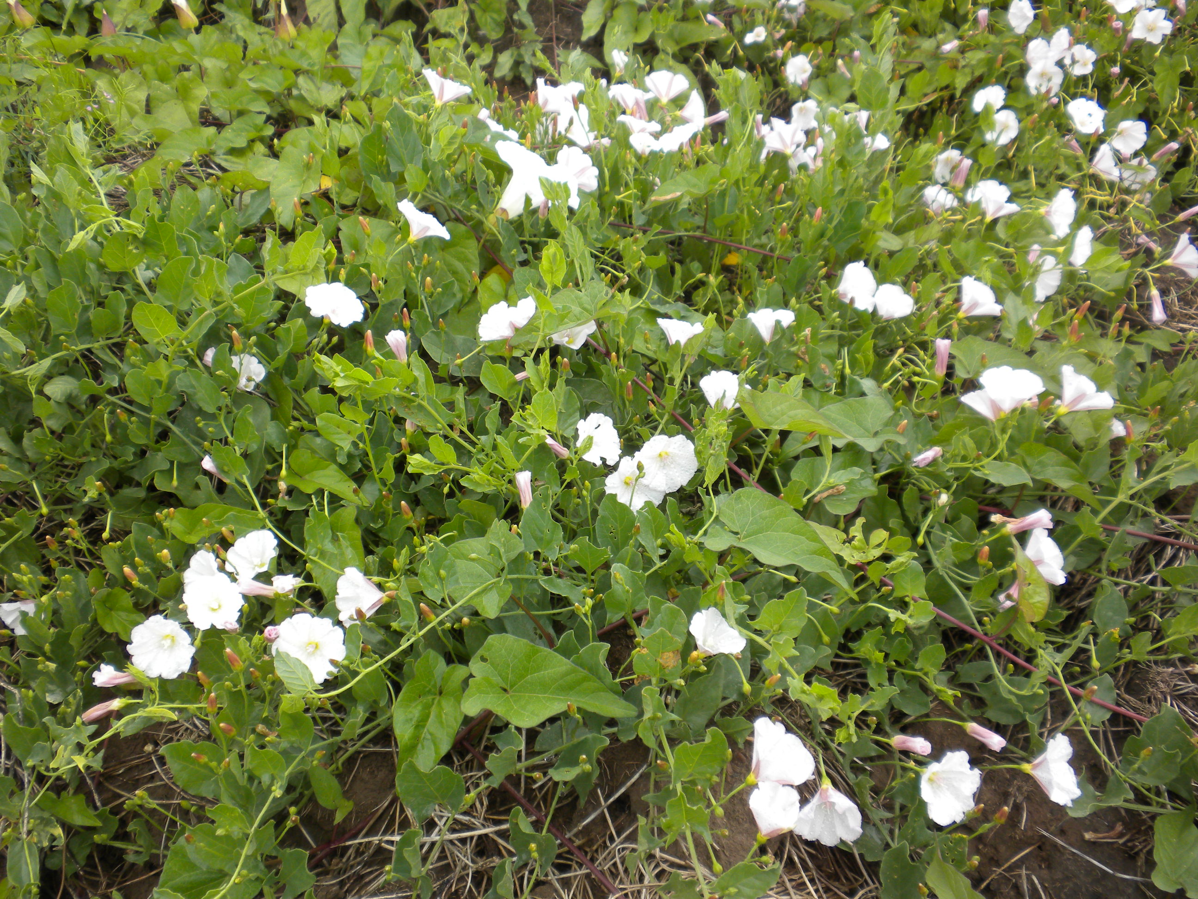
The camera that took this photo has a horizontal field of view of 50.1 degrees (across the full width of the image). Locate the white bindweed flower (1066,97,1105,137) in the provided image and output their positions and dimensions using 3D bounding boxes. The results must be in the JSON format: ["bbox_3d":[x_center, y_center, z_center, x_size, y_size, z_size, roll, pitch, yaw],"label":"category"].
[{"bbox_3d":[0.329,-0.222,0.880,0.031,0.019,0.031,-25,75,-24],"label":"white bindweed flower"}]

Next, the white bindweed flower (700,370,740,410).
[{"bbox_3d":[0.061,-0.029,0.630,0.022,0.018,0.022,-13,21,0],"label":"white bindweed flower"}]

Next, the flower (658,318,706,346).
[{"bbox_3d":[0.042,-0.059,0.660,0.025,0.018,0.024,0,6,0],"label":"flower"}]

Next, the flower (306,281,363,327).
[{"bbox_3d":[-0.140,-0.075,0.675,0.027,0.017,0.029,45,57,7],"label":"flower"}]

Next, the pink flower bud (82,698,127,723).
[{"bbox_3d":[-0.195,0.103,0.505,0.019,0.006,0.006,-26,90,-12],"label":"pink flower bud"}]

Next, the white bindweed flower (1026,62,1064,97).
[{"bbox_3d":[0.392,-0.327,1.126,0.033,0.033,0.022,12,28,12],"label":"white bindweed flower"}]

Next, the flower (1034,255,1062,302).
[{"bbox_3d":[0.314,-0.118,0.907,0.020,0.034,0.034,-16,42,9],"label":"flower"}]

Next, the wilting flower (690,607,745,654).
[{"bbox_3d":[0.053,0.091,0.620,0.029,0.018,0.029,36,47,-5],"label":"wilting flower"}]

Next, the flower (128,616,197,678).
[{"bbox_3d":[-0.181,0.082,0.530,0.028,0.026,0.017,-4,1,-4],"label":"flower"}]

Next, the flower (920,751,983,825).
[{"bbox_3d":[0.157,0.151,0.572,0.031,0.031,0.021,-16,11,-17],"label":"flower"}]

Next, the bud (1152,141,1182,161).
[{"bbox_3d":[0.385,-0.202,0.870,0.018,0.007,0.007,-27,39,12],"label":"bud"}]

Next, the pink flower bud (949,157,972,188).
[{"bbox_3d":[0.237,-0.181,0.840,0.009,0.021,0.009,22,23,10],"label":"pink flower bud"}]

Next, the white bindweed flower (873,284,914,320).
[{"bbox_3d":[0.199,-0.098,0.878,0.031,0.031,0.022,13,82,13],"label":"white bindweed flower"}]

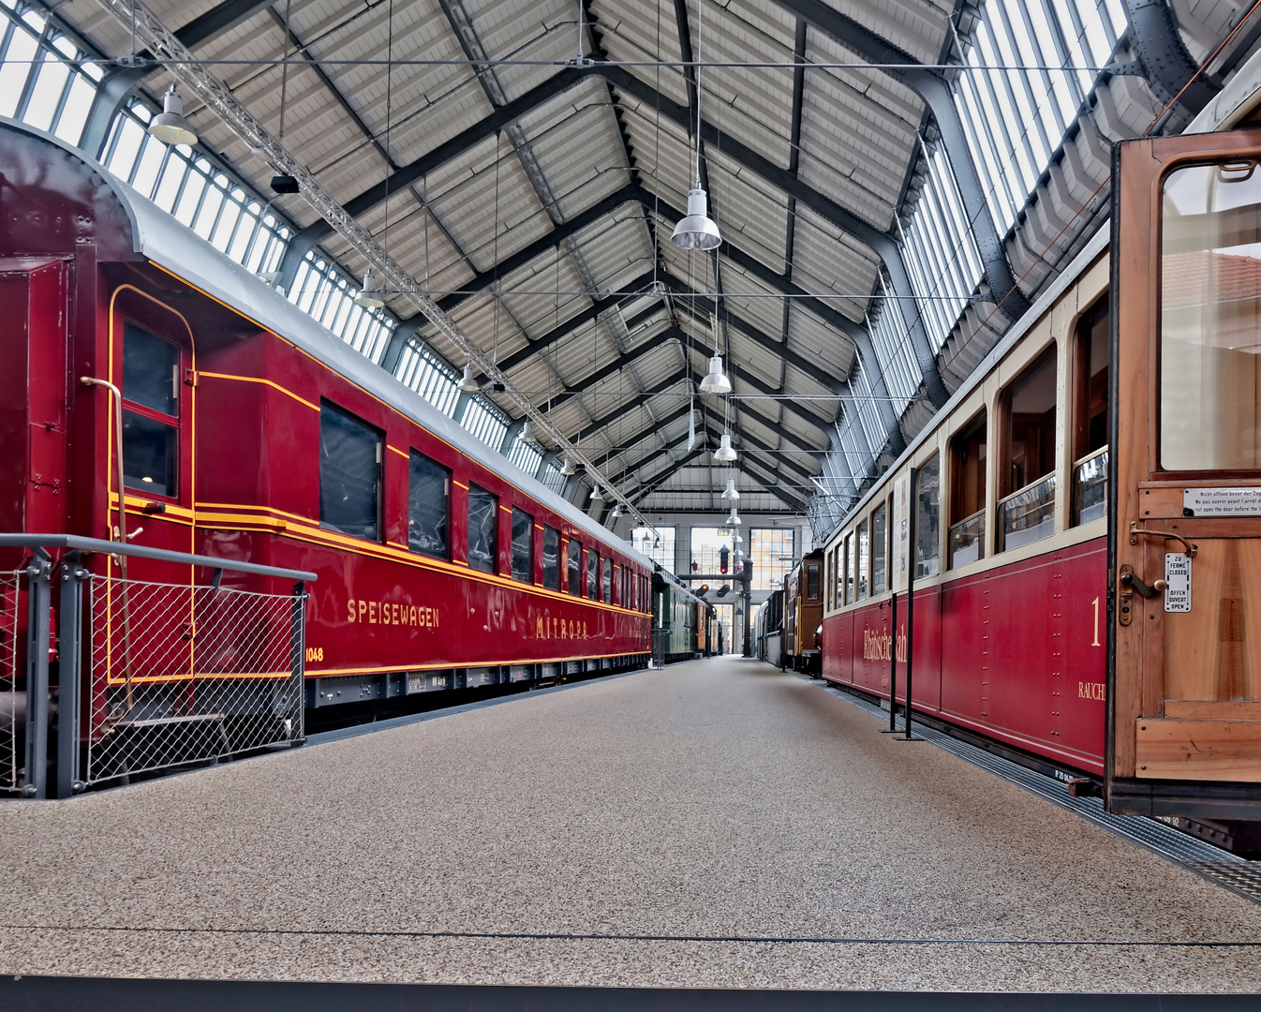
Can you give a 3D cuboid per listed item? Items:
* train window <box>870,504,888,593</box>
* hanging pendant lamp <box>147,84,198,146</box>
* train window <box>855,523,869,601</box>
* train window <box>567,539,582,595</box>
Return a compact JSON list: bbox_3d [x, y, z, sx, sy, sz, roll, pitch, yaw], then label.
[{"bbox_3d":[2.877,0.515,11.720,0.070,1.010,1.240,-1,-6,6],"label":"train window"},{"bbox_3d":[-5.199,-4.456,11.500,0.490,0.560,0.490,-1,-6,7],"label":"hanging pendant lamp"},{"bbox_3d":[3.023,0.751,13.200,0.070,1.010,1.230,-1,-6,6],"label":"train window"},{"bbox_3d":[-0.886,0.988,16.357,0.070,0.900,1.140,-1,-6,8],"label":"train window"}]

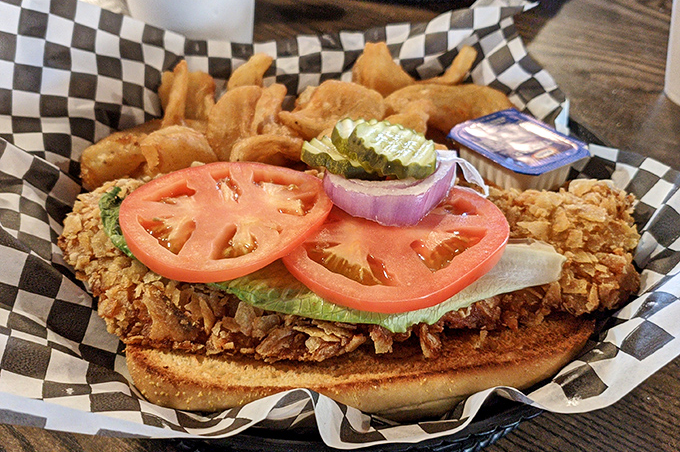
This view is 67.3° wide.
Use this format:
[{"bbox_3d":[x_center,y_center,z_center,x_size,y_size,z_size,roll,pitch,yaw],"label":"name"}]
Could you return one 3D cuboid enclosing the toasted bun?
[{"bbox_3d":[0.011,0.045,0.216,0.182,0.029,0.066,-2,37,-3],"label":"toasted bun"}]

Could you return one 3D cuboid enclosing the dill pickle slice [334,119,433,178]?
[{"bbox_3d":[0.017,-0.030,0.196,0.038,0.009,0.031,15,36,-5],"label":"dill pickle slice"}]

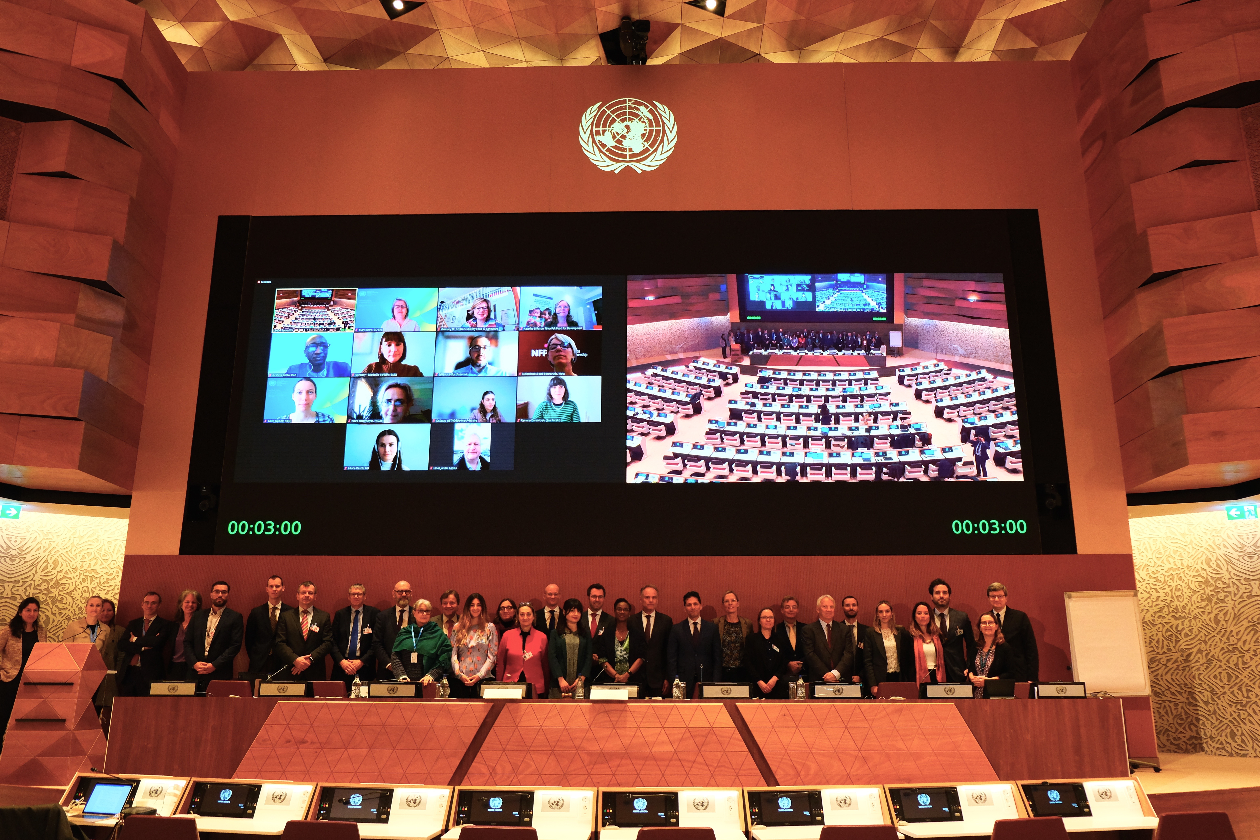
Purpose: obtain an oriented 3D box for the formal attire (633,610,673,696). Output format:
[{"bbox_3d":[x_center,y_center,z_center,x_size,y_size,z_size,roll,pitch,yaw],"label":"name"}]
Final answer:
[{"bbox_3d":[0.195,2.239,9.052,0.480,0.820,0.290,0,-14,0],"label":"formal attire"}]

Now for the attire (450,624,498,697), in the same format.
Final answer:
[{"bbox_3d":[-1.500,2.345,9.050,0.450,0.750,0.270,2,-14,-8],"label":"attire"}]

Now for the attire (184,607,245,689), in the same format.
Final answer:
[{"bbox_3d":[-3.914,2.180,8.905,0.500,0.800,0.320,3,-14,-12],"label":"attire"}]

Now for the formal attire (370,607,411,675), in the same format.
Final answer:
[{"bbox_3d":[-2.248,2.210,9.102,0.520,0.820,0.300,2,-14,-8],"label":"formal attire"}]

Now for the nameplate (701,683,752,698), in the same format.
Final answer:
[{"bbox_3d":[0.825,2.316,8.080,0.430,0.130,0.050,0,-14,1],"label":"nameplate"}]

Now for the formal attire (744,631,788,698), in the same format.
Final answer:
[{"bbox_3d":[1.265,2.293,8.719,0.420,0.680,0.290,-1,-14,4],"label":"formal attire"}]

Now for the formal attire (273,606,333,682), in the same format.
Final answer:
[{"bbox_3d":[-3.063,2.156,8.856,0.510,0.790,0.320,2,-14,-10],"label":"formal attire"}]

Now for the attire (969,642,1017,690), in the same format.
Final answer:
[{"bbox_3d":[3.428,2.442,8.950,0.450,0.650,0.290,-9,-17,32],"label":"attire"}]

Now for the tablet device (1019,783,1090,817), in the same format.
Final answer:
[{"bbox_3d":[2.625,2.343,5.812,0.430,0.190,0.030,3,-37,-13],"label":"tablet device"}]

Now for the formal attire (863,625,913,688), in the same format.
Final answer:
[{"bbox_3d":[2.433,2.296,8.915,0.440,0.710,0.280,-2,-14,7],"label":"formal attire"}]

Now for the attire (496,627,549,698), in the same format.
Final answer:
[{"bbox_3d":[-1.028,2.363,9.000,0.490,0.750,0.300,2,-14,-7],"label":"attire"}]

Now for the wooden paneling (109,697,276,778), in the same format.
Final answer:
[{"bbox_3d":[-3.694,2.723,7.993,1.400,0.720,0.060,0,-14,1],"label":"wooden paneling"}]

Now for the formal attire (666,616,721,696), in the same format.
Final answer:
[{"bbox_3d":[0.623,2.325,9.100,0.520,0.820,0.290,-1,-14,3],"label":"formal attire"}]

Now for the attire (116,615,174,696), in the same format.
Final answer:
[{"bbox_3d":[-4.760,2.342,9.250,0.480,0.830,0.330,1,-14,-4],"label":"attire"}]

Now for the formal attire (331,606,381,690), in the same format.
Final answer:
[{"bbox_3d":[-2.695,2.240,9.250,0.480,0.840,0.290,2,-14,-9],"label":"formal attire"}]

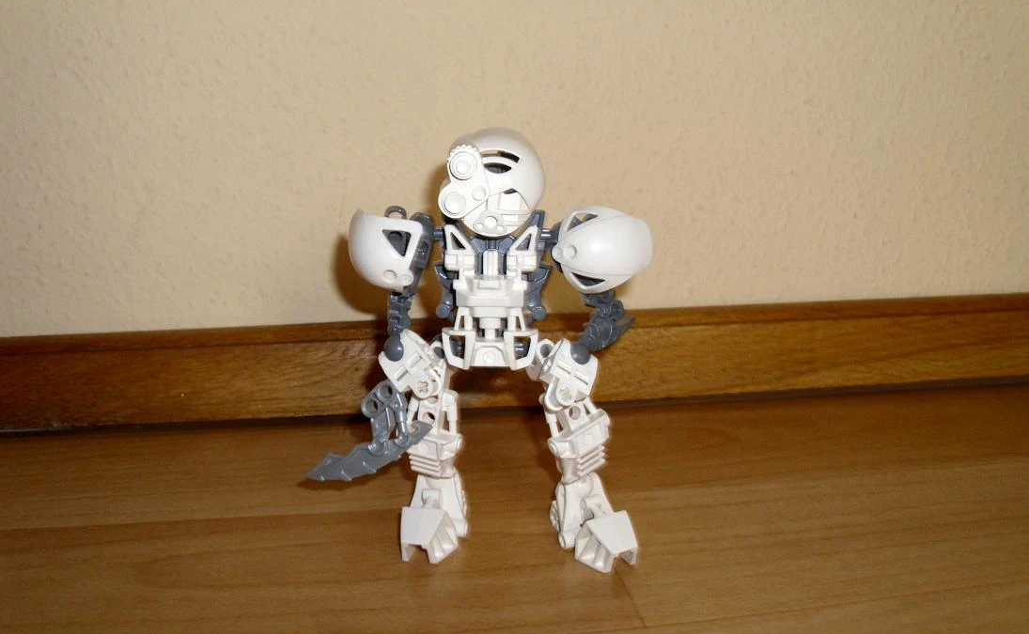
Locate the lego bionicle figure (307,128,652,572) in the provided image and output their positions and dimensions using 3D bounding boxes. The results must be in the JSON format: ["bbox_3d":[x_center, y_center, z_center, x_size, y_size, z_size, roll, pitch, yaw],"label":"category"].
[{"bbox_3d":[-0.012,0.012,0.454,0.141,0.188,0.073,0,12,5],"label":"lego bionicle figure"}]

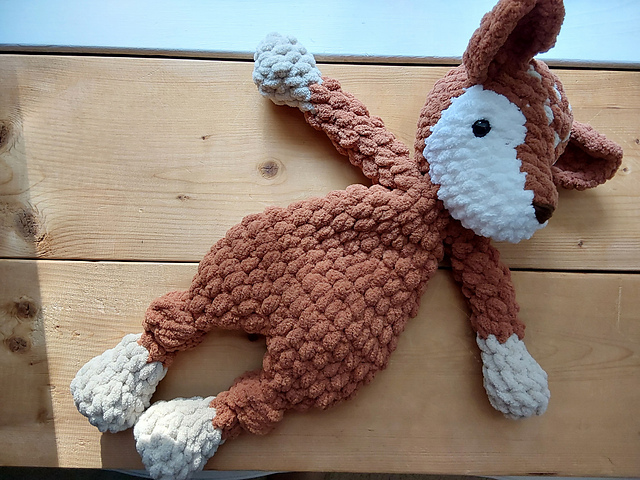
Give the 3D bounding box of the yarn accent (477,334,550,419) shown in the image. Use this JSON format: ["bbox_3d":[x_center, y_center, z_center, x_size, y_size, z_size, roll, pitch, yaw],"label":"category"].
[{"bbox_3d":[0.171,0.118,0.457,0.053,0.047,0.079,-16,89,-1],"label":"yarn accent"}]

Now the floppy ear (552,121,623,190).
[{"bbox_3d":[0.220,-0.071,0.433,0.063,0.040,0.052,12,115,-7],"label":"floppy ear"}]

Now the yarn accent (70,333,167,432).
[{"bbox_3d":[-0.171,0.126,0.453,0.083,0.056,0.064,-44,90,-1],"label":"yarn accent"}]

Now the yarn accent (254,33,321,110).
[{"bbox_3d":[-0.025,-0.141,0.443,0.070,0.055,0.056,40,89,0],"label":"yarn accent"}]

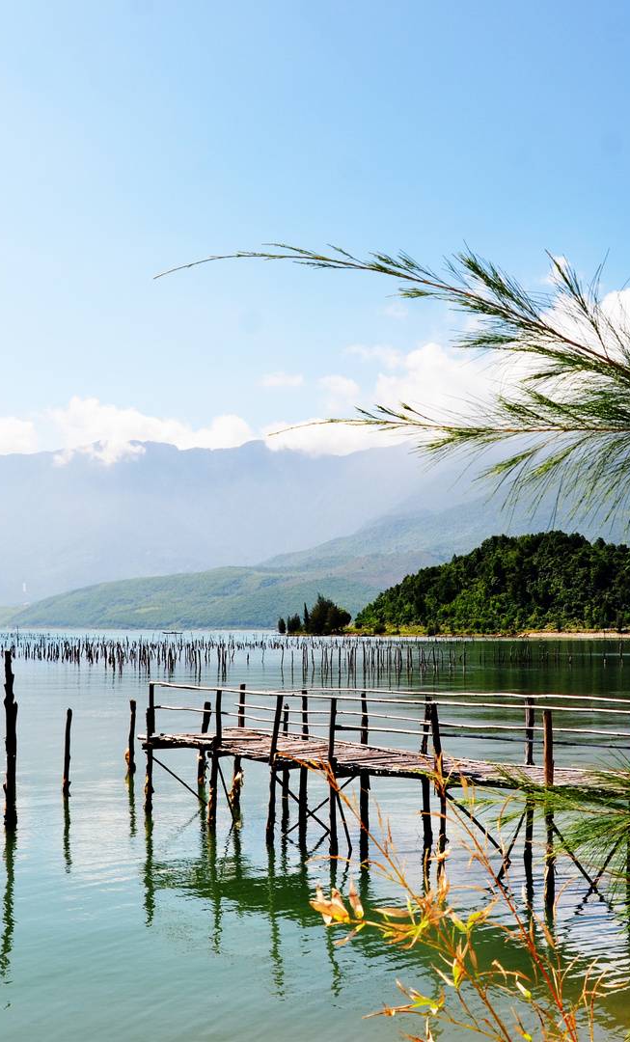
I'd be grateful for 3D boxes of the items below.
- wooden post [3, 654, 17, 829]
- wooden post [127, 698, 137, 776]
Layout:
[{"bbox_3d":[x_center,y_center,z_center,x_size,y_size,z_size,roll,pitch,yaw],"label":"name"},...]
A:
[{"bbox_3d":[-4.218,2.997,16.275,0.170,2.433,0.170,0,-5,0],"label":"wooden post"},{"bbox_3d":[-3.414,4.035,21.987,0.128,1.382,0.128,0,-5,0],"label":"wooden post"}]

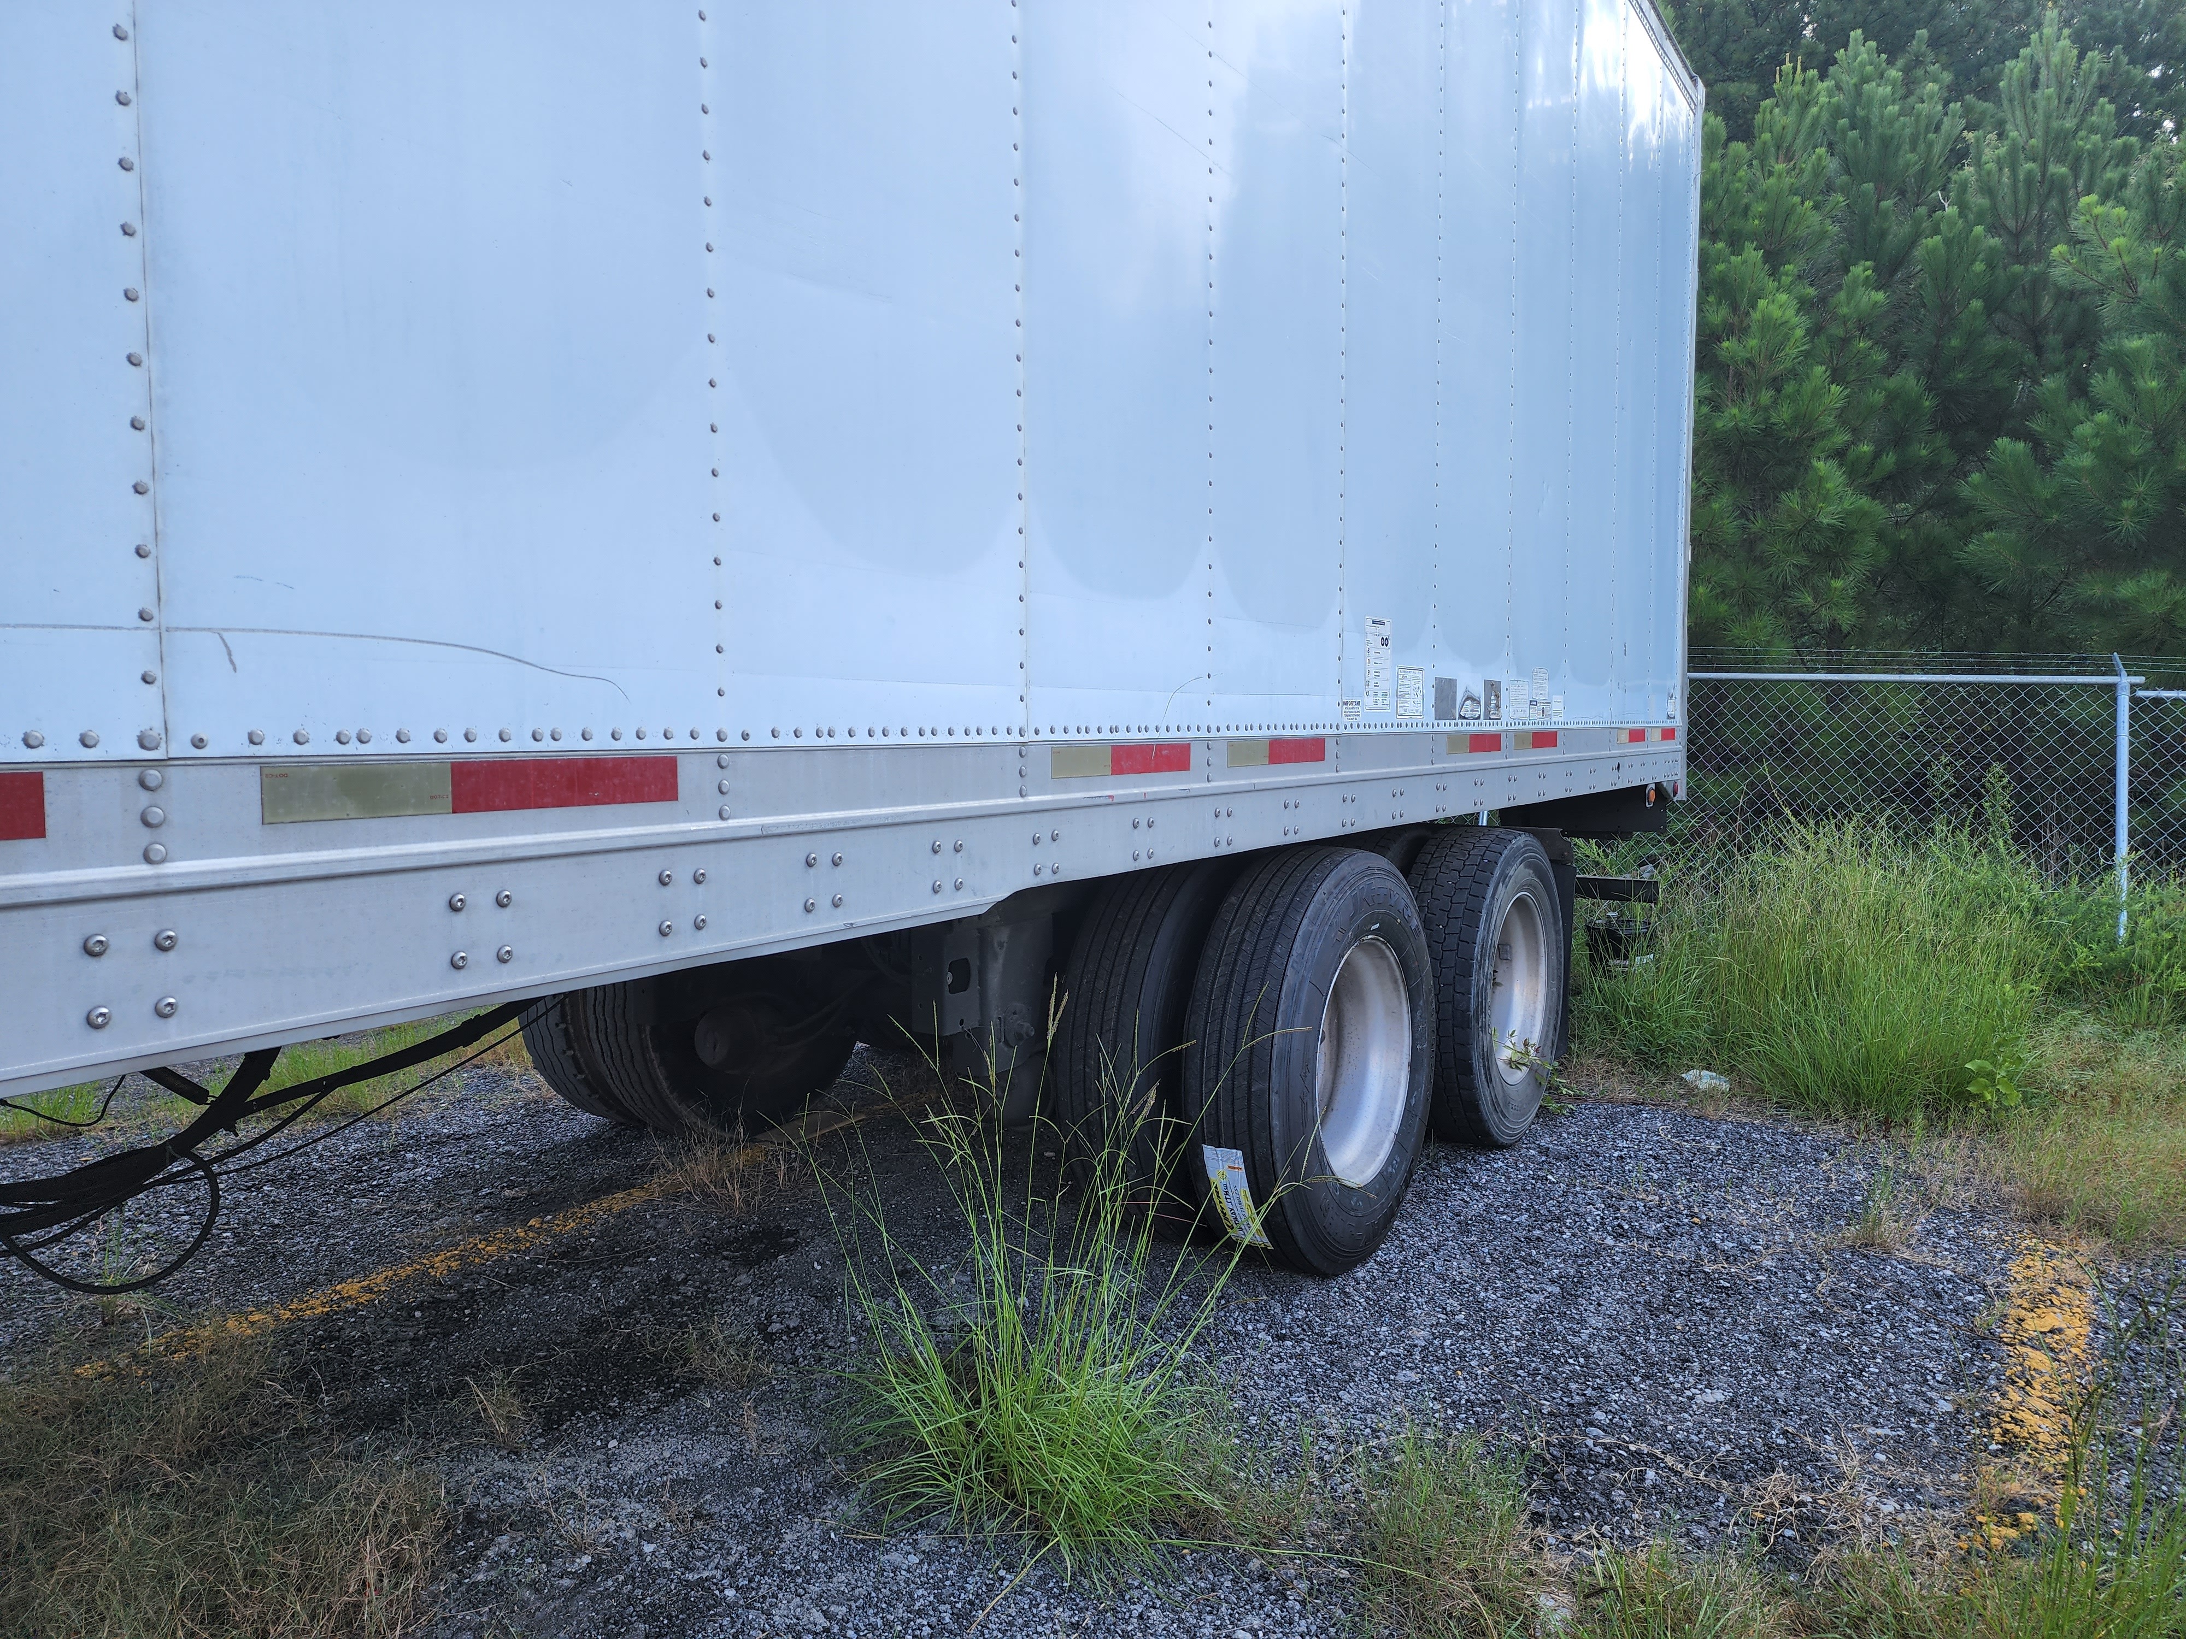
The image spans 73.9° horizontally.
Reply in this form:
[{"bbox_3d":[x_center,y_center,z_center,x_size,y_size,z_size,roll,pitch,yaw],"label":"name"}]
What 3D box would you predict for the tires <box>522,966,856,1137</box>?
[{"bbox_3d":[-1.233,0.480,4.622,0.610,0.980,0.990,1,4,32],"label":"tires"}]

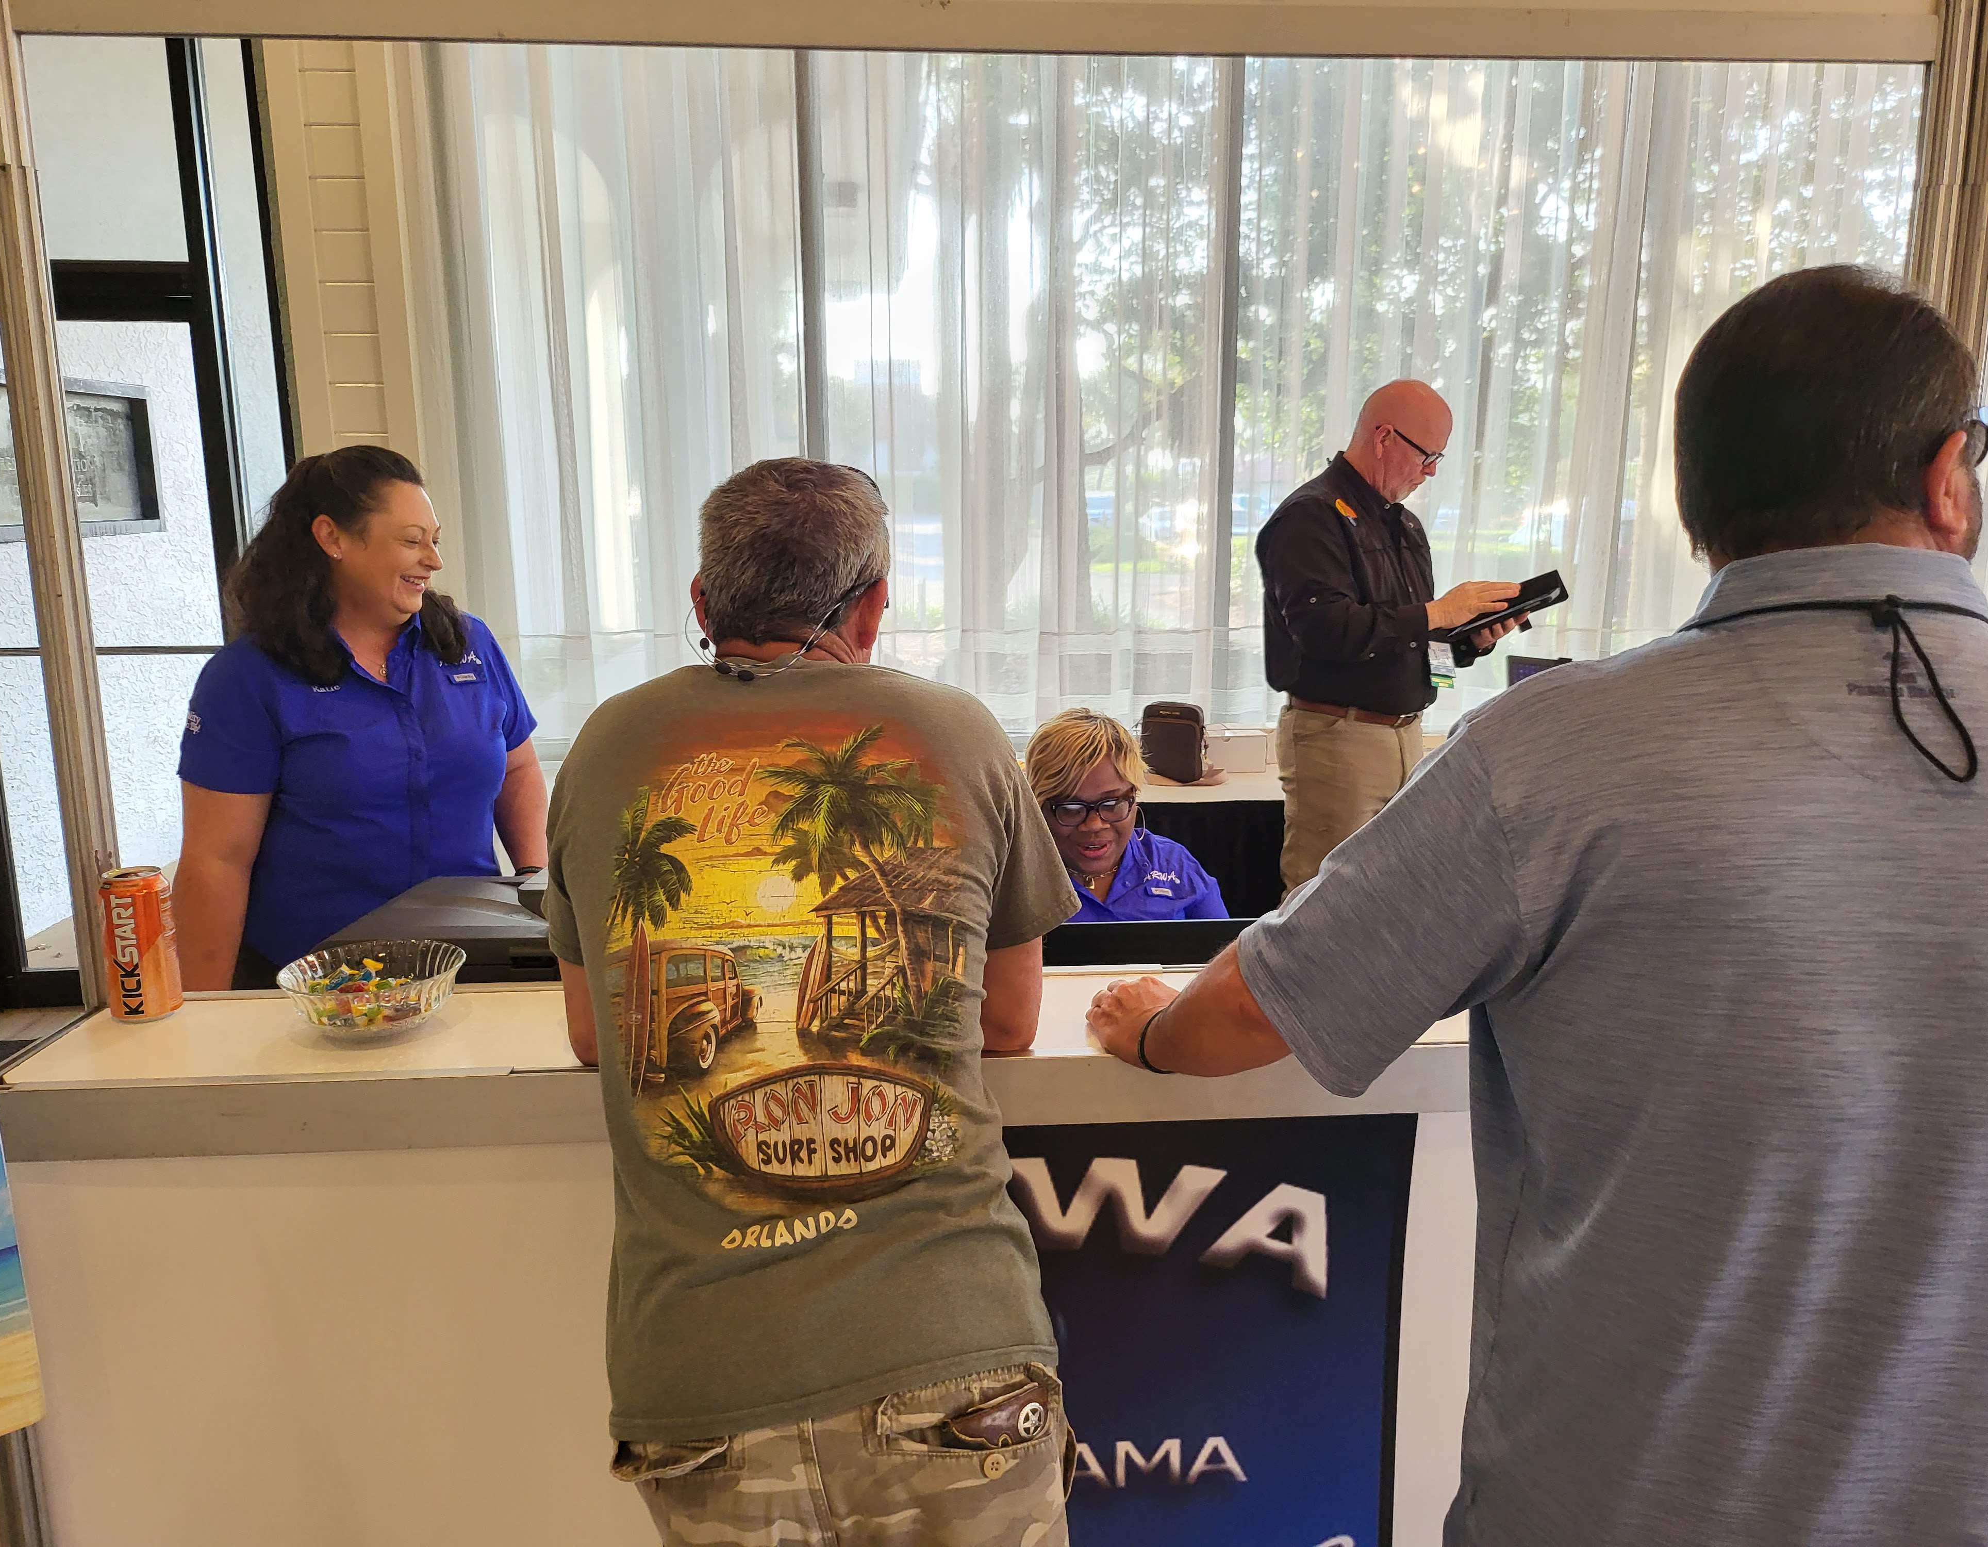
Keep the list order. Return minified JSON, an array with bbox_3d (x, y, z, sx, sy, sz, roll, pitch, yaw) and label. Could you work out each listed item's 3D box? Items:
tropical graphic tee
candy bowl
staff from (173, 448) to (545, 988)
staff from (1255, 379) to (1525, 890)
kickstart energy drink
[{"bbox_3d":[-0.159,0.197,1.256,0.490,0.620,0.360,-1,10,-2],"label":"tropical graphic tee"},{"bbox_3d":[-0.653,0.232,1.512,0.184,0.062,0.184,0,10,0],"label":"candy bowl"},{"bbox_3d":[-0.885,0.363,2.061,0.360,1.630,0.520,8,13,39],"label":"staff"},{"bbox_3d":[0.816,0.091,3.025,0.520,1.790,0.500,7,13,36],"label":"staff"},{"bbox_3d":[-0.911,0.182,1.528,0.066,0.158,0.066,-3,11,-16],"label":"kickstart energy drink"}]

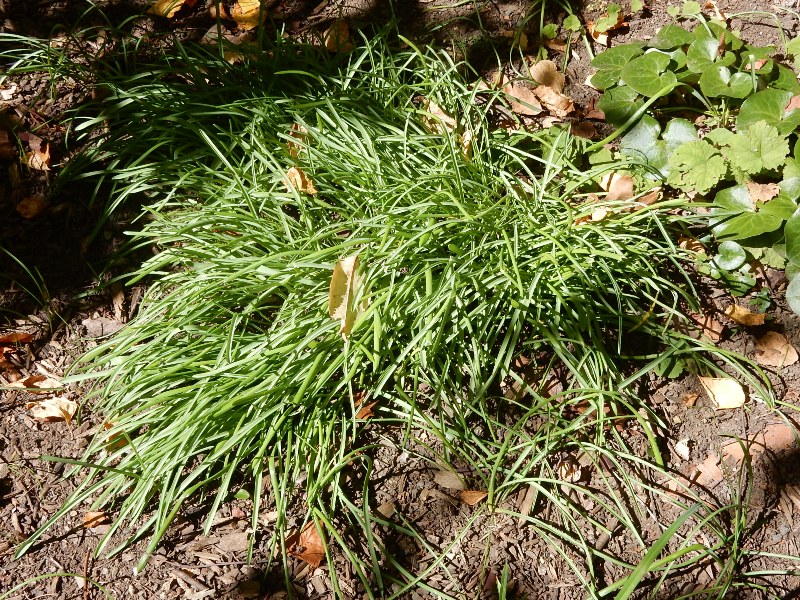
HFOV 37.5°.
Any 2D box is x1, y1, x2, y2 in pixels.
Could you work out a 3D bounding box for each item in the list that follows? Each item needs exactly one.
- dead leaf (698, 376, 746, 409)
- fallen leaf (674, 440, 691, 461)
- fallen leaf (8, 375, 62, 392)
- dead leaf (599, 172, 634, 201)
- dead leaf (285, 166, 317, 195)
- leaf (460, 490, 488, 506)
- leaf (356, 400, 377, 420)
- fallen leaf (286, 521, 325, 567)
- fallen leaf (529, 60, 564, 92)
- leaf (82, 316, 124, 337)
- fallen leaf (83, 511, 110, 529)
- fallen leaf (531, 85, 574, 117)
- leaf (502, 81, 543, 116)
[{"bbox_3d":[0.340,0.098,1.243,0.043,0.014,0.033,0,48,0],"label":"dead leaf"},{"bbox_3d":[0.322,0.169,1.340,0.016,0.012,0.025,10,49,9],"label":"fallen leaf"},{"bbox_3d":[-0.388,0.089,1.251,0.051,0.013,0.015,0,48,0],"label":"fallen leaf"},{"bbox_3d":[0.260,-0.137,1.418,0.039,0.020,0.028,0,63,0],"label":"dead leaf"},{"bbox_3d":[-0.124,-0.145,1.452,0.031,0.020,0.047,-17,52,-14],"label":"dead leaf"},{"bbox_3d":[0.083,0.220,1.308,0.031,0.012,0.014,3,50,2],"label":"leaf"},{"bbox_3d":[-0.035,0.129,1.365,0.033,0.018,0.015,-25,53,-21],"label":"leaf"},{"bbox_3d":[-0.097,0.260,1.267,0.038,0.022,0.042,14,51,11],"label":"fallen leaf"},{"bbox_3d":[0.219,-0.338,1.769,0.054,0.022,0.058,6,50,5],"label":"fallen leaf"},{"bbox_3d":[-0.368,0.032,1.465,0.048,0.010,0.021,-9,49,-8],"label":"leaf"},{"bbox_3d":[-0.325,0.238,1.273,0.029,0.014,0.015,-1,48,-1],"label":"fallen leaf"},{"bbox_3d":[0.228,-0.299,1.752,0.038,0.020,0.076,-34,56,-26],"label":"fallen leaf"},{"bbox_3d":[0.181,-0.295,1.738,0.046,0.015,0.072,-16,52,-13],"label":"leaf"}]

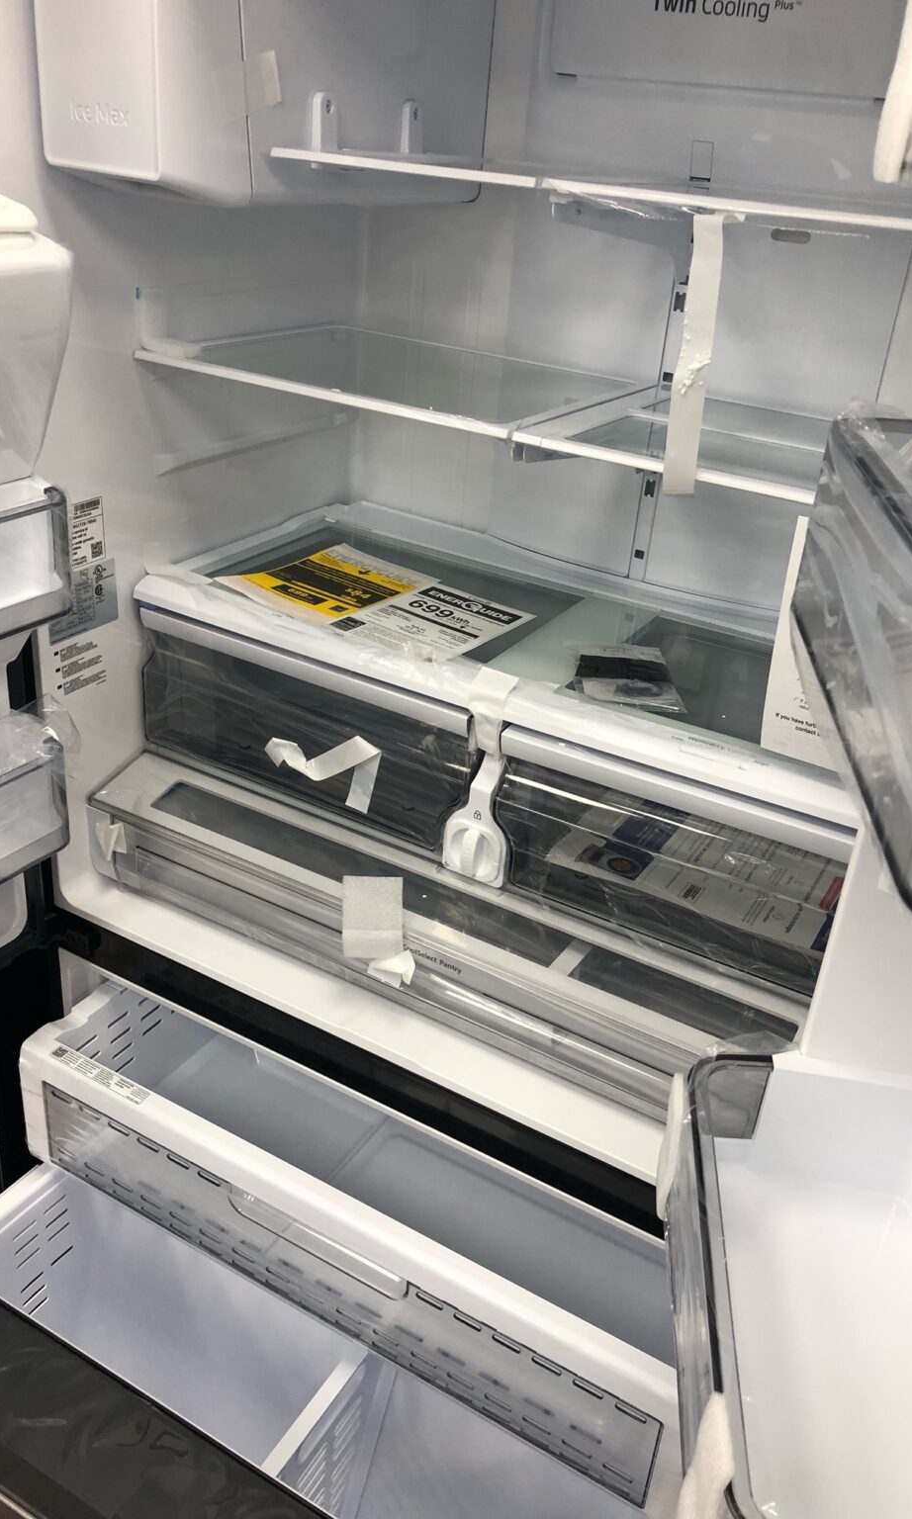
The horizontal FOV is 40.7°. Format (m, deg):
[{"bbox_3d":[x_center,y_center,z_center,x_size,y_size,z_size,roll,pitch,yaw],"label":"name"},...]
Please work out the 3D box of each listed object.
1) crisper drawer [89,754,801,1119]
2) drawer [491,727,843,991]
[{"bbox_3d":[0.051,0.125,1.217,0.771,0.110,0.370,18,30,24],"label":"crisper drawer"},{"bbox_3d":[0.274,0.031,1.128,0.372,0.155,0.335,18,30,24],"label":"drawer"}]

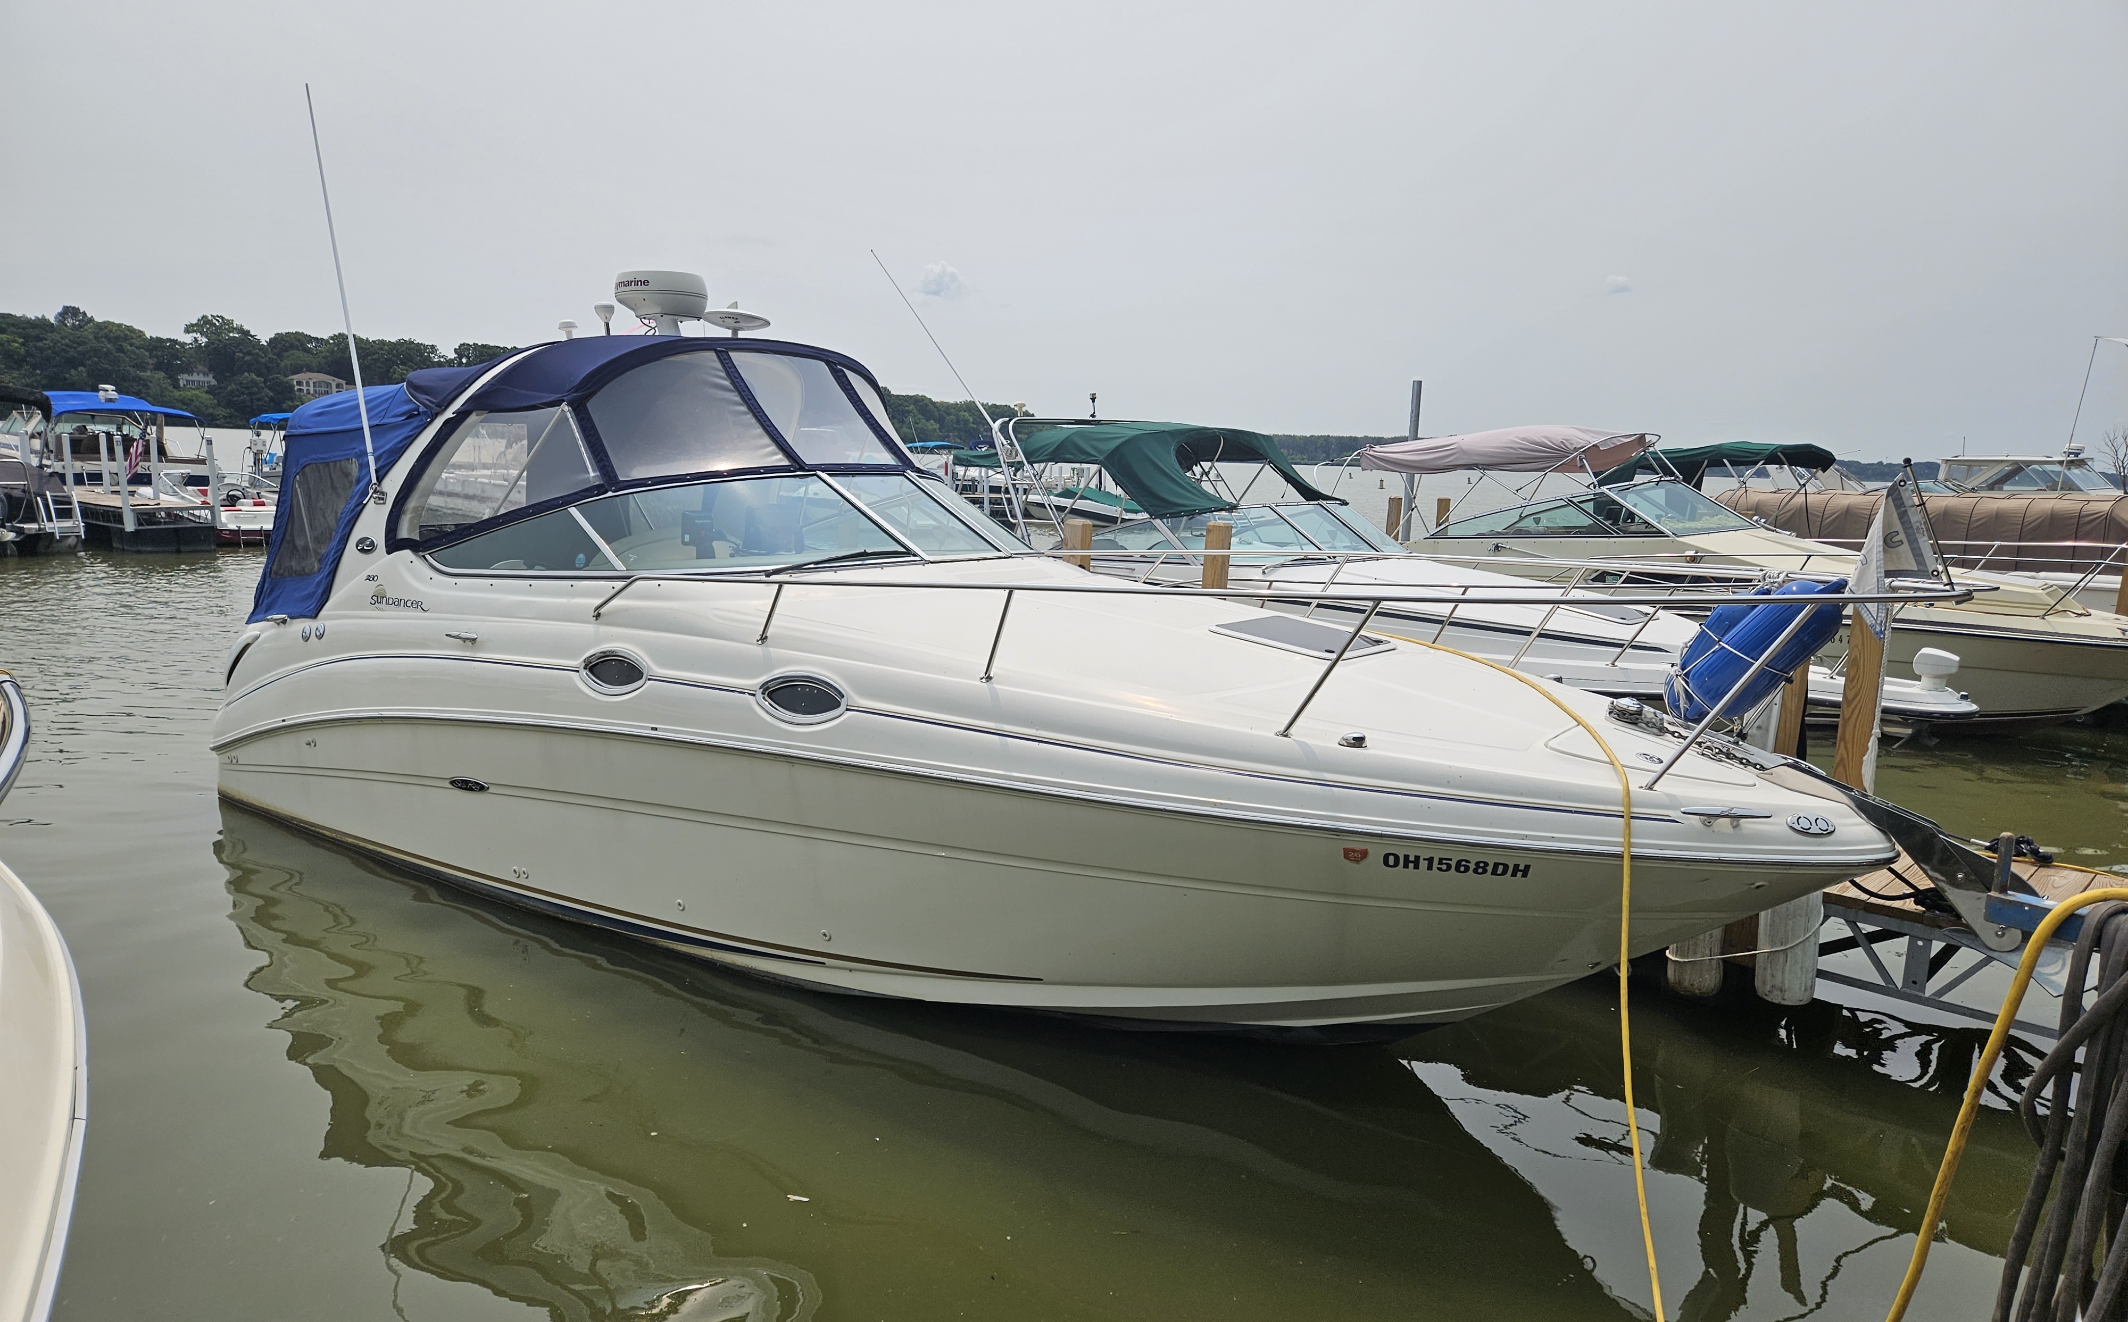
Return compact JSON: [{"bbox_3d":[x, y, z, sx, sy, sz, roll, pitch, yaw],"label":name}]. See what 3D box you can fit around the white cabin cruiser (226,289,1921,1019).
[{"bbox_3d":[-0.974,-0.237,7.206,9.341,3.300,2.870,8,10,36],"label":"white cabin cruiser"}]

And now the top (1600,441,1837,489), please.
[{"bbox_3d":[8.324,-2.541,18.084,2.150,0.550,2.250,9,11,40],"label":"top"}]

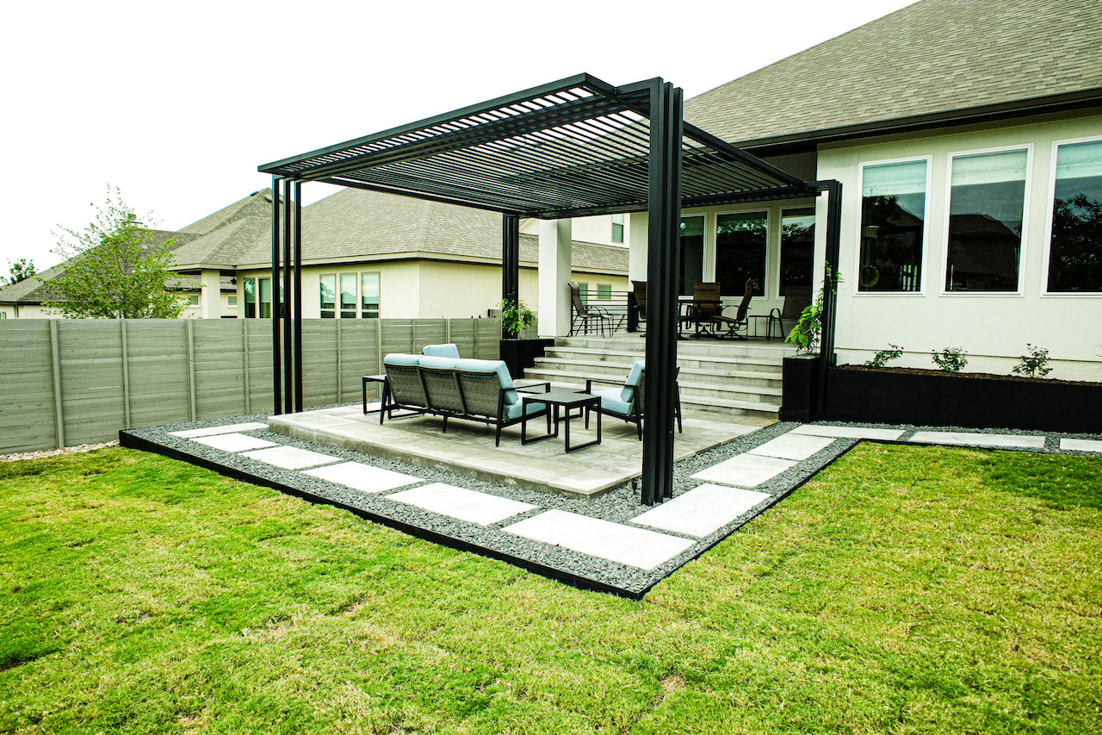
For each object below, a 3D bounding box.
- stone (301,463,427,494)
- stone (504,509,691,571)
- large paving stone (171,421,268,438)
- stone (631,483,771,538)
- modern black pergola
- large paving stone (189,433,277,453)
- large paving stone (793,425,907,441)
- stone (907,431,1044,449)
[{"bbox_3d":[-1.837,1.085,6.258,1.220,0.060,0.610,5,6,39],"label":"stone"},{"bbox_3d":[0.309,1.188,4.424,1.220,0.060,0.610,5,6,39],"label":"stone"},{"bbox_3d":[-4.629,0.913,9.097,0.610,0.060,1.220,5,6,39],"label":"large paving stone"},{"bbox_3d":[1.204,1.131,5.055,0.610,0.060,1.220,5,6,40],"label":"stone"},{"bbox_3d":[0.081,-0.850,8.738,5.864,3.370,5.638,5,6,39],"label":"modern black pergola"},{"bbox_3d":[-4.014,0.979,8.171,1.220,0.060,0.610,5,6,39],"label":"large paving stone"},{"bbox_3d":[3.643,0.827,7.937,1.220,0.060,0.610,4,6,38],"label":"large paving stone"},{"bbox_3d":[4.674,0.820,7.082,1.220,0.060,0.610,5,6,39],"label":"stone"}]

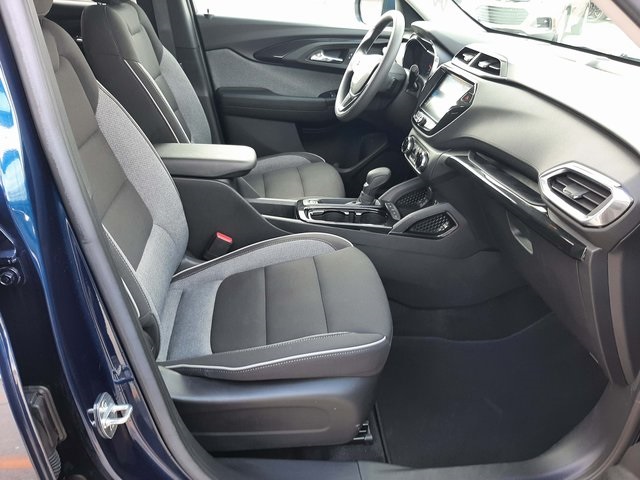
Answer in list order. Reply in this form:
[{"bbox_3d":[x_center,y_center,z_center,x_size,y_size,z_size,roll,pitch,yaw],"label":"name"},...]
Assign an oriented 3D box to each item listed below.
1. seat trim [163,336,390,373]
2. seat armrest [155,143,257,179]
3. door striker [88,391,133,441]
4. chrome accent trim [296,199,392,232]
[{"bbox_3d":[-0.083,0.214,0.873,0.405,0.043,0.050,1,27,-7],"label":"seat trim"},{"bbox_3d":[-0.306,-0.209,1.266,0.290,0.066,0.135,1,27,-7],"label":"seat armrest"},{"bbox_3d":[-0.298,0.255,0.693,0.053,0.080,0.044,1,27,-7],"label":"door striker"},{"bbox_3d":[0.065,-0.070,1.375,0.250,0.030,0.175,1,27,-7],"label":"chrome accent trim"}]

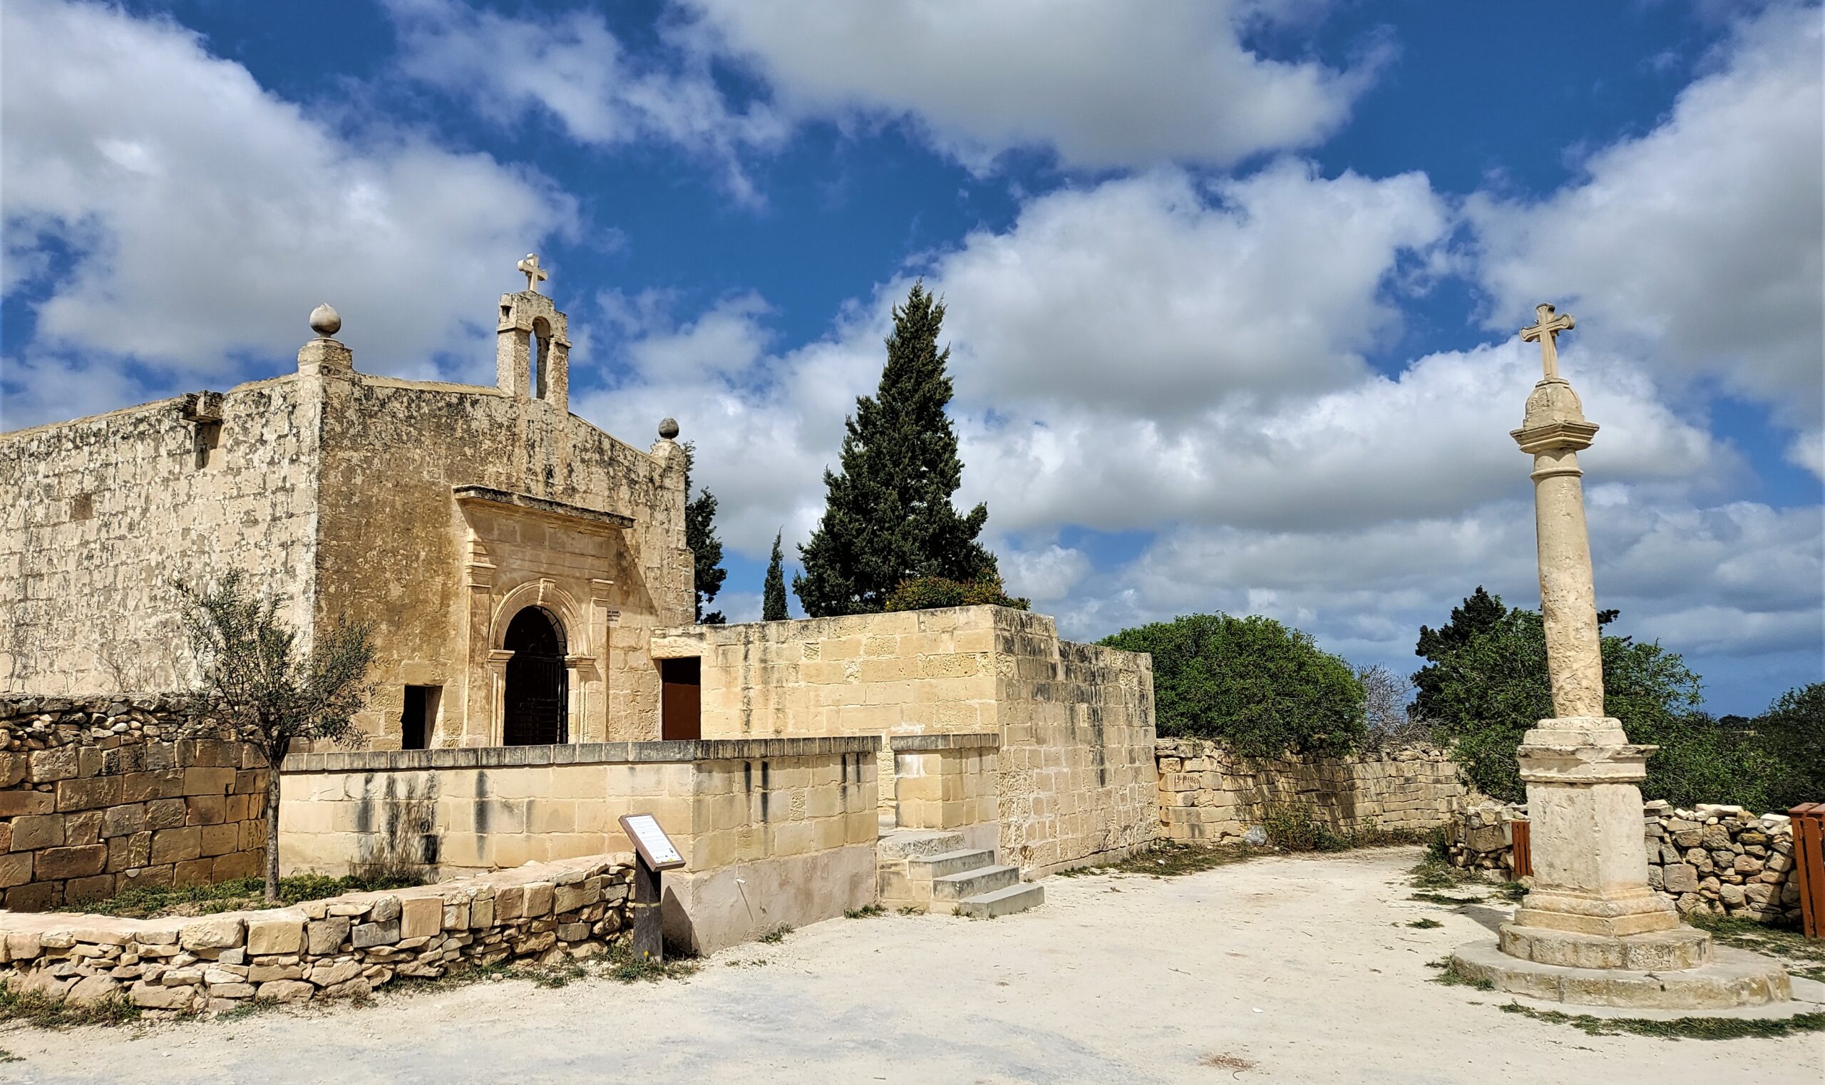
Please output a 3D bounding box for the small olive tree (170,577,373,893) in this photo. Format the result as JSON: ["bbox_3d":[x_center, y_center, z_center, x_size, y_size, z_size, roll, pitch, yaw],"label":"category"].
[{"bbox_3d":[-4.750,1.403,9.816,1.500,2.400,1.400,-1,-8,0],"label":"small olive tree"}]

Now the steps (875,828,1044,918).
[{"bbox_3d":[0.445,3.072,12.241,1.300,0.580,1.320,-6,-10,28],"label":"steps"}]

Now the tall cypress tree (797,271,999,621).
[{"bbox_3d":[-0.399,0.051,24.759,3.800,10.250,3.800,-1,-8,0],"label":"tall cypress tree"}]

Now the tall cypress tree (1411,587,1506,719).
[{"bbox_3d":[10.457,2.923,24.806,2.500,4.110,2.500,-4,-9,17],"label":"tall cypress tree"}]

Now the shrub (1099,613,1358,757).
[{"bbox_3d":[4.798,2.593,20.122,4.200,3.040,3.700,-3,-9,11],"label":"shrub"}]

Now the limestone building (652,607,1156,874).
[{"bbox_3d":[0.088,2.926,19.327,5.200,3.200,5.800,-6,-10,28],"label":"limestone building"}]

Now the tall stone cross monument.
[{"bbox_3d":[4.233,0.550,8.396,1.850,4.280,1.850,3,-9,-25],"label":"tall stone cross monument"}]

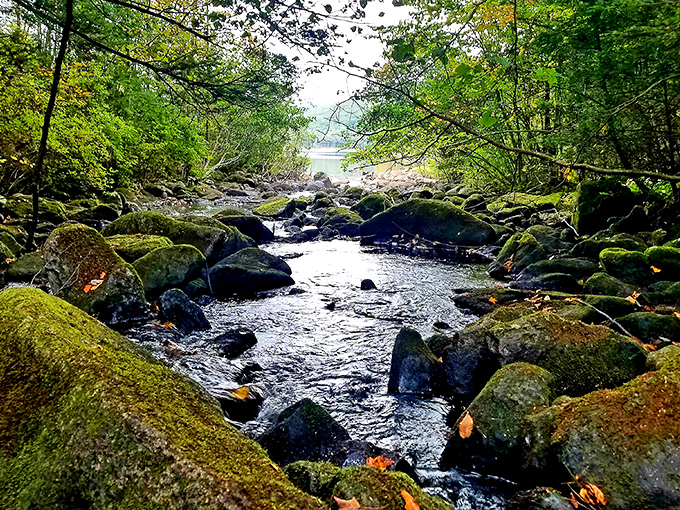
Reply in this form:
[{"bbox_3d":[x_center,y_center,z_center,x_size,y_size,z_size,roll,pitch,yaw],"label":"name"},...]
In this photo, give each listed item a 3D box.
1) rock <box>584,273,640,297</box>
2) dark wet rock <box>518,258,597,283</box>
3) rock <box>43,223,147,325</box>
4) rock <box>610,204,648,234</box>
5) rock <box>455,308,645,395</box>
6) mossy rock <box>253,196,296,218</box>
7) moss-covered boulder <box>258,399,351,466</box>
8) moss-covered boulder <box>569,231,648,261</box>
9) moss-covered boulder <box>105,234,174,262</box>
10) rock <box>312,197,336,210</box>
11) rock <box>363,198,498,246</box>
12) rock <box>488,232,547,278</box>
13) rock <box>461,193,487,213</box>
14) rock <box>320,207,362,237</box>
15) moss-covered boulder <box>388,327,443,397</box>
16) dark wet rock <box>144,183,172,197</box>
[{"bbox_3d":[2.409,0.265,4.543,0.444,0.190,0.333,0,12,0],"label":"rock"},{"bbox_3d":[2.058,0.152,4.837,0.728,0.232,0.401,5,13,23],"label":"dark wet rock"},{"bbox_3d":[-1.840,0.163,3.868,0.697,0.770,0.592,-6,13,-26],"label":"rock"},{"bbox_3d":[3.248,-0.378,5.747,0.395,0.372,0.316,7,14,29],"label":"rock"},{"bbox_3d":[1.178,0.552,2.929,1.006,0.350,0.654,5,13,23],"label":"rock"},{"bbox_3d":[-1.191,-0.859,9.313,0.786,0.364,0.590,0,12,0],"label":"mossy rock"},{"bbox_3d":[-0.157,0.759,2.155,0.415,0.250,0.311,-1,12,-4],"label":"moss-covered boulder"},{"bbox_3d":[2.651,-0.073,5.045,0.678,0.266,0.441,6,14,28],"label":"moss-covered boulder"},{"bbox_3d":[-2.038,0.010,5.172,0.699,0.409,0.594,0,12,0],"label":"moss-covered boulder"},{"bbox_3d":[-0.235,-0.800,8.009,0.391,0.225,0.352,0,12,-2],"label":"rock"},{"bbox_3d":[1.097,-0.412,6.404,1.667,0.560,1.034,2,12,10],"label":"rock"},{"bbox_3d":[1.786,0.001,5.112,0.569,0.429,0.512,4,13,19],"label":"rock"},{"bbox_3d":[2.412,-0.920,9.203,0.451,0.369,0.406,0,12,0],"label":"rock"},{"bbox_3d":[0.015,-0.482,7.543,0.662,0.456,0.529,0,12,0],"label":"rock"},{"bbox_3d":[0.408,0.574,2.729,0.292,0.365,0.292,2,12,9],"label":"moss-covered boulder"},{"bbox_3d":[-3.934,-1.400,11.080,0.631,0.336,0.505,0,12,0],"label":"dark wet rock"}]

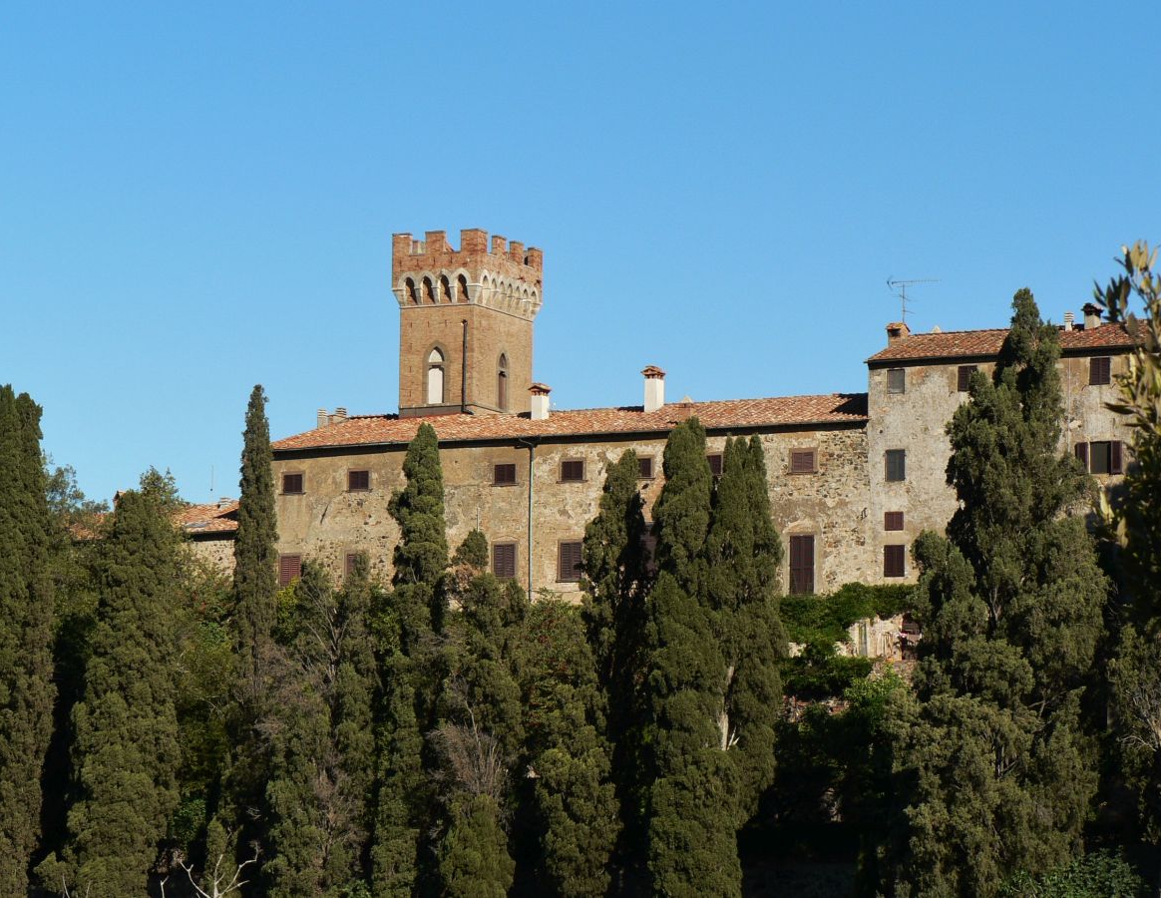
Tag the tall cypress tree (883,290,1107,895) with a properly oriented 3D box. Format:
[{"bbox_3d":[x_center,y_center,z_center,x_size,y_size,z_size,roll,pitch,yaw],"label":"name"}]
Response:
[{"bbox_3d":[14.480,5.130,137.680,7.890,21.550,7.890,0,-5,0],"label":"tall cypress tree"}]

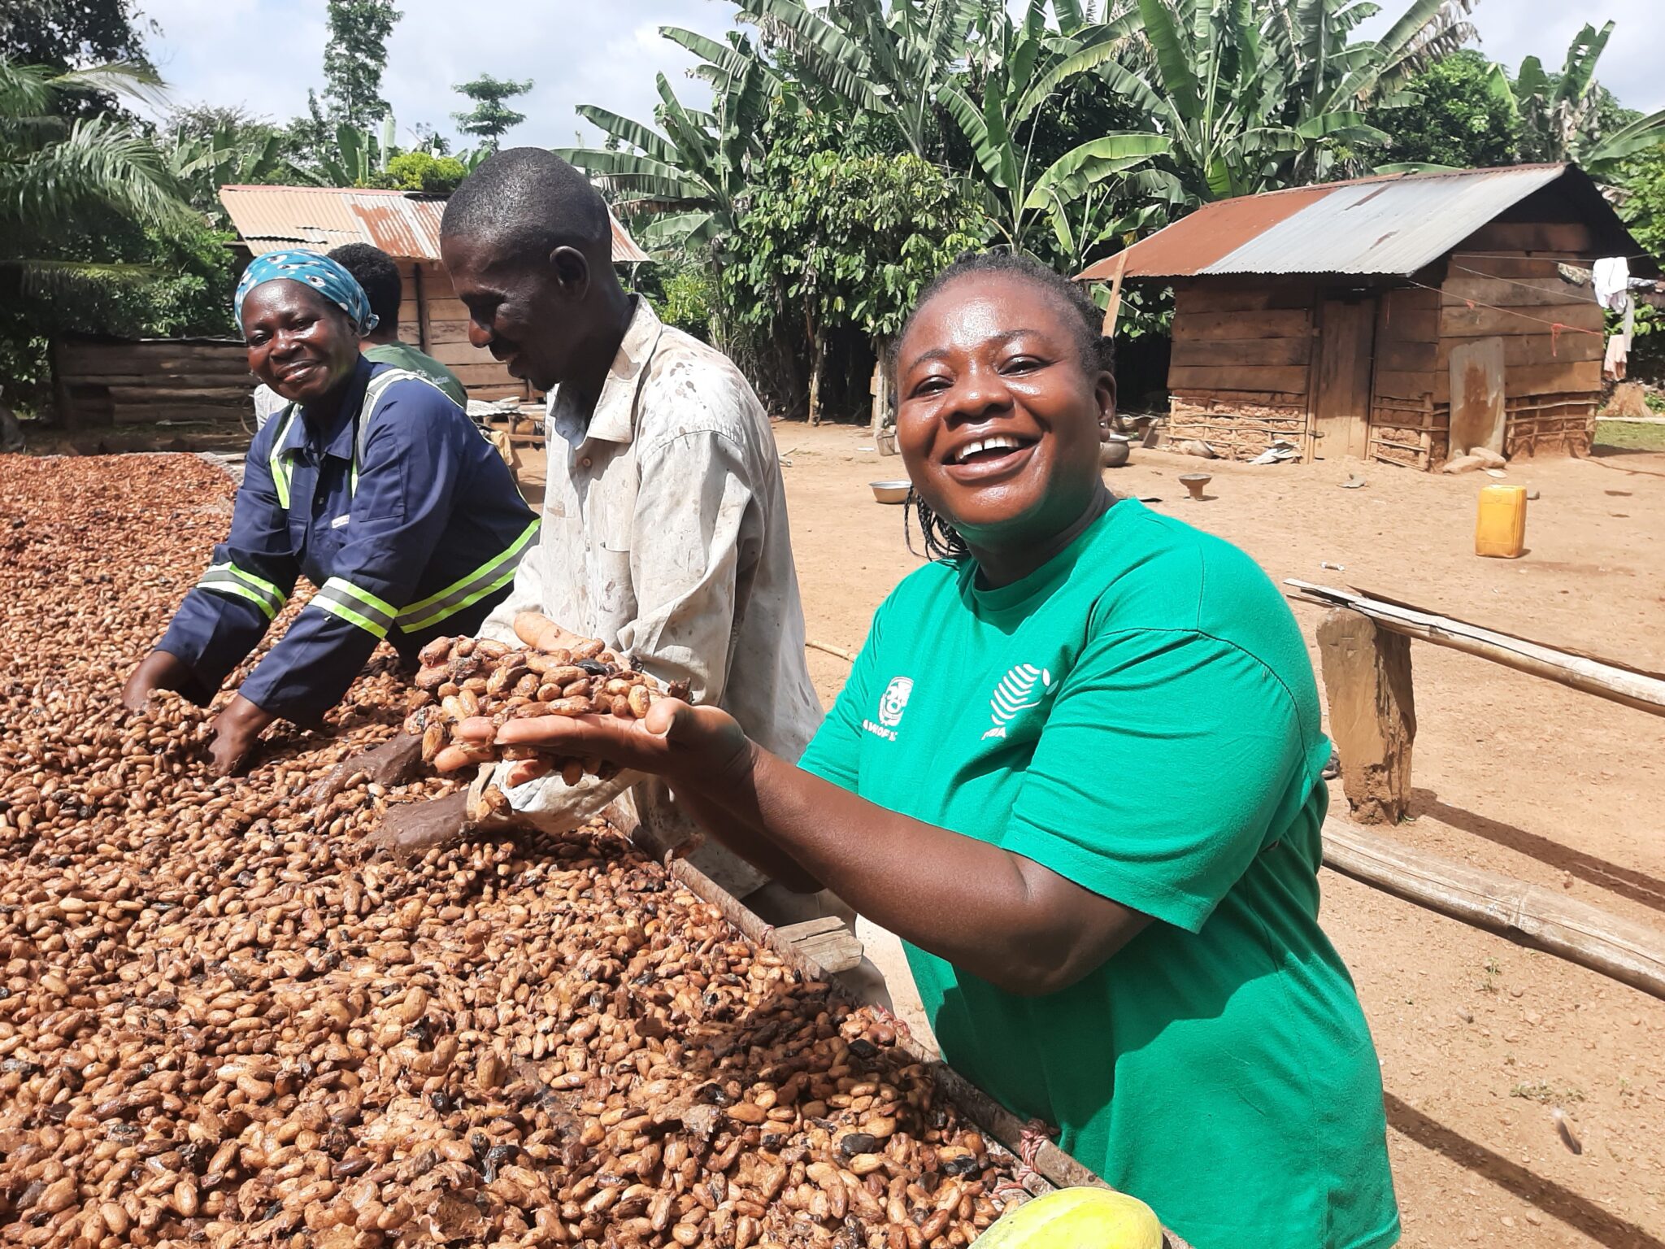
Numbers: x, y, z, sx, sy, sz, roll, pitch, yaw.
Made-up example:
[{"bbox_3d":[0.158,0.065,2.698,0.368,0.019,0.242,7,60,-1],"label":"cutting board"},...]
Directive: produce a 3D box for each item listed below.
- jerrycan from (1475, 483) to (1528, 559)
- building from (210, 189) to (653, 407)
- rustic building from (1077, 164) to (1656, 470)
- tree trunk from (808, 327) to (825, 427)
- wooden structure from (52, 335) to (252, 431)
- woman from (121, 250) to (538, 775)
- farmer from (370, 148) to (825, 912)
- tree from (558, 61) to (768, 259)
[{"bbox_3d":[4.280,-0.678,7.994,0.240,0.430,0.270,9,17,40],"label":"jerrycan"},{"bbox_3d":[-5.440,-4.121,17.483,5.100,3.600,3.300,-10,15,-30],"label":"building"},{"bbox_3d":[5.908,-3.481,14.431,3.900,2.950,4.750,-9,14,-28],"label":"rustic building"},{"bbox_3d":[-0.243,-3.830,19.432,0.200,1.600,0.200,-2,13,0],"label":"tree trunk"},{"bbox_3d":[-10.535,-3.801,19.772,3.400,1.550,1.600,-6,13,-17],"label":"wooden structure"},{"bbox_3d":[-0.672,0.262,1.940,0.620,1.580,0.550,-13,17,-41],"label":"woman"},{"bbox_3d":[-0.250,0.296,1.520,0.540,1.670,0.500,-12,16,-37],"label":"farmer"},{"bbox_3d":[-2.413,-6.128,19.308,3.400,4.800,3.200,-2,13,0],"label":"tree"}]

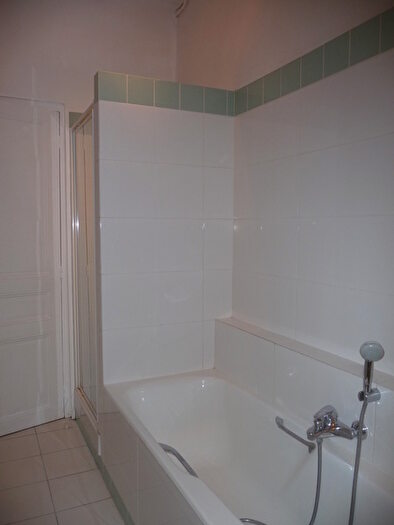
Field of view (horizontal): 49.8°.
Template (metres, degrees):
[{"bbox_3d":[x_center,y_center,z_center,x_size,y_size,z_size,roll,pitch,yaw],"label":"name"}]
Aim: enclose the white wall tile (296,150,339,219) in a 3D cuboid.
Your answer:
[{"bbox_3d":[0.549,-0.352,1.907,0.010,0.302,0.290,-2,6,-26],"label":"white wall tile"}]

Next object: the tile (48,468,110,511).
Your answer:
[{"bbox_3d":[-0.639,1.226,2.294,0.280,0.010,0.298,-2,6,-26],"label":"tile"}]

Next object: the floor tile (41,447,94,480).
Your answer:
[{"bbox_3d":[-0.772,1.203,2.559,0.280,0.010,0.298,-2,6,-26],"label":"floor tile"}]

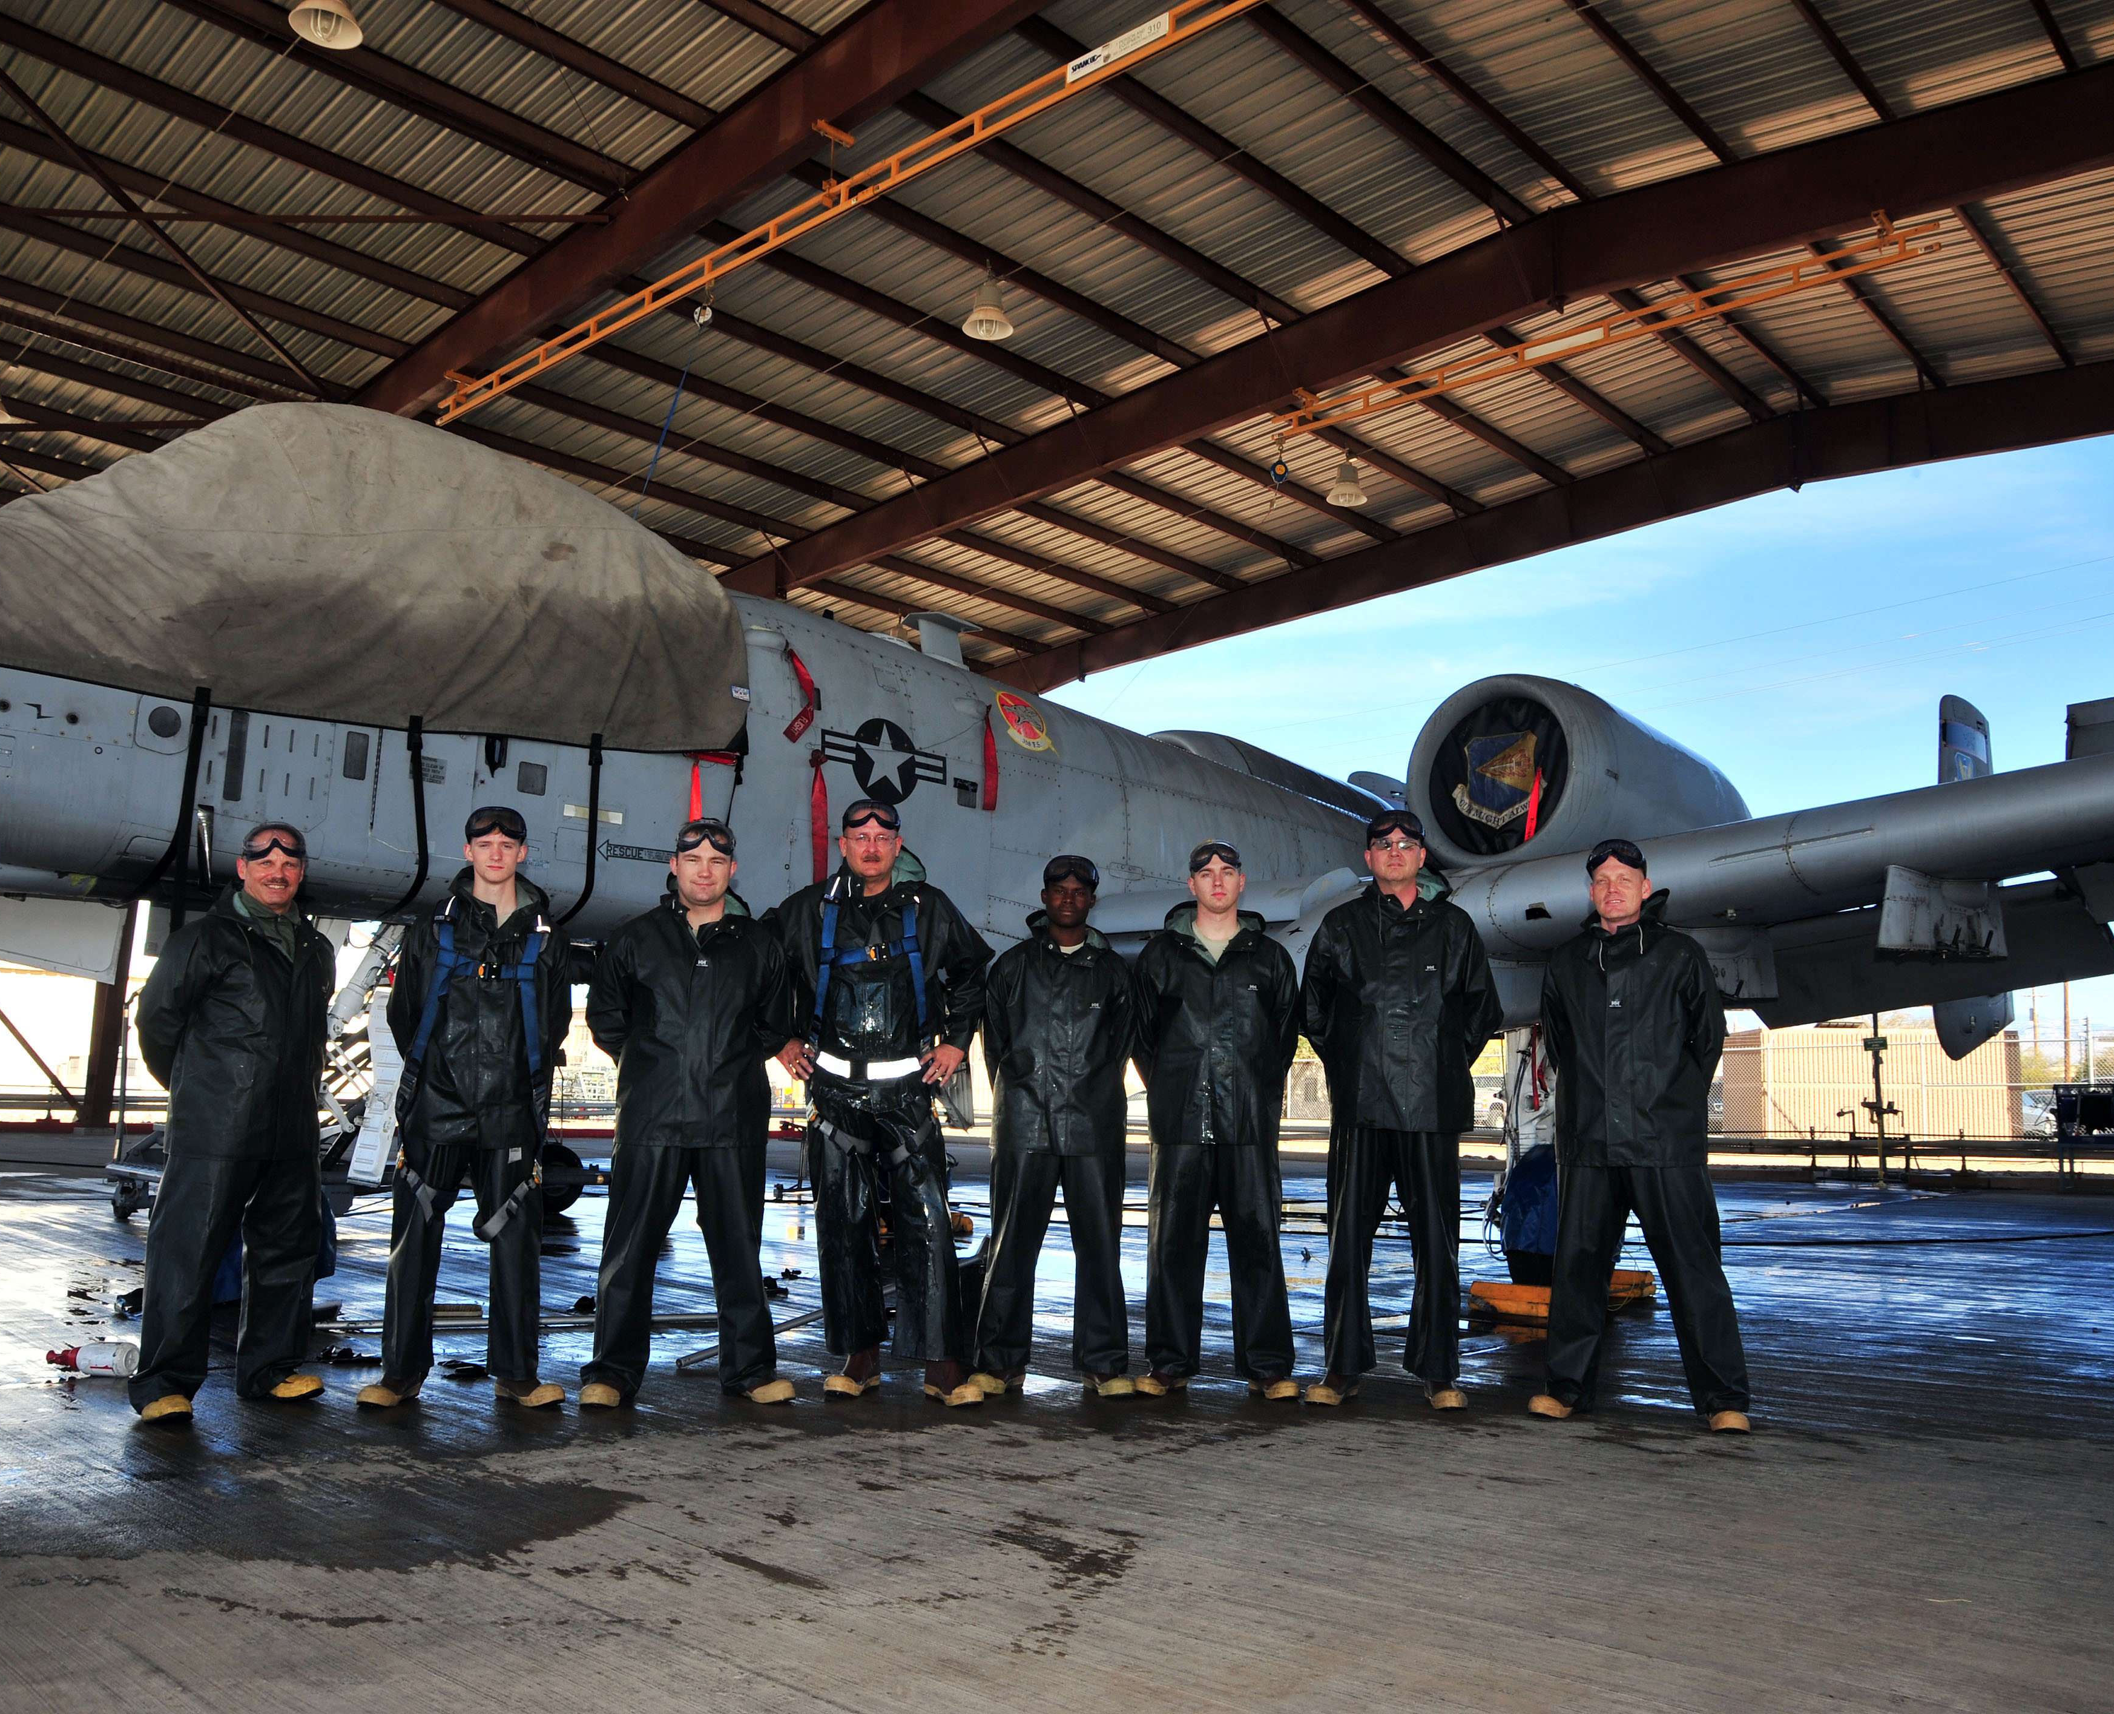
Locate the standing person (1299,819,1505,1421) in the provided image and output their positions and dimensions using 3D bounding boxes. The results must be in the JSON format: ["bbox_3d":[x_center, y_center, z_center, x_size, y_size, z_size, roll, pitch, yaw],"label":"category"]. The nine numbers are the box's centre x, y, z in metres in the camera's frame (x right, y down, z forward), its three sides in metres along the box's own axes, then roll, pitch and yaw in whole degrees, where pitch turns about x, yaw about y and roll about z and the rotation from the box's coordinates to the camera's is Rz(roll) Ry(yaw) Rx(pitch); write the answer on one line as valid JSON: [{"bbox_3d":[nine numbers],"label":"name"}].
[{"bbox_3d":[1.107,0.780,5.541,0.631,1.893,0.430,-1,-7,11],"label":"standing person"}]

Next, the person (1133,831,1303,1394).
[{"bbox_3d":[0.526,0.832,5.651,0.554,1.787,0.430,0,-7,5],"label":"person"}]

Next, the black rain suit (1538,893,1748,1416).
[{"bbox_3d":[1.806,0.903,5.310,0.619,1.579,0.380,-2,-7,19],"label":"black rain suit"}]

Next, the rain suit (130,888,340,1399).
[{"bbox_3d":[-2.484,0.739,5.173,0.500,1.728,0.600,-6,-11,41],"label":"rain suit"}]

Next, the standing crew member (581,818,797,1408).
[{"bbox_3d":[-1.161,0.775,5.433,0.667,1.811,0.430,2,-7,-12],"label":"standing crew member"}]

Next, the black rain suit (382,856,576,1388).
[{"bbox_3d":[-1.796,0.825,5.328,0.577,1.587,0.380,3,-7,-13],"label":"black rain suit"}]

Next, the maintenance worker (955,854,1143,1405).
[{"bbox_3d":[-0.026,0.863,5.636,0.615,1.754,0.430,1,-7,0],"label":"maintenance worker"}]

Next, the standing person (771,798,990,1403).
[{"bbox_3d":[-0.565,0.730,5.509,0.677,1.875,0.460,2,-8,-6],"label":"standing person"}]

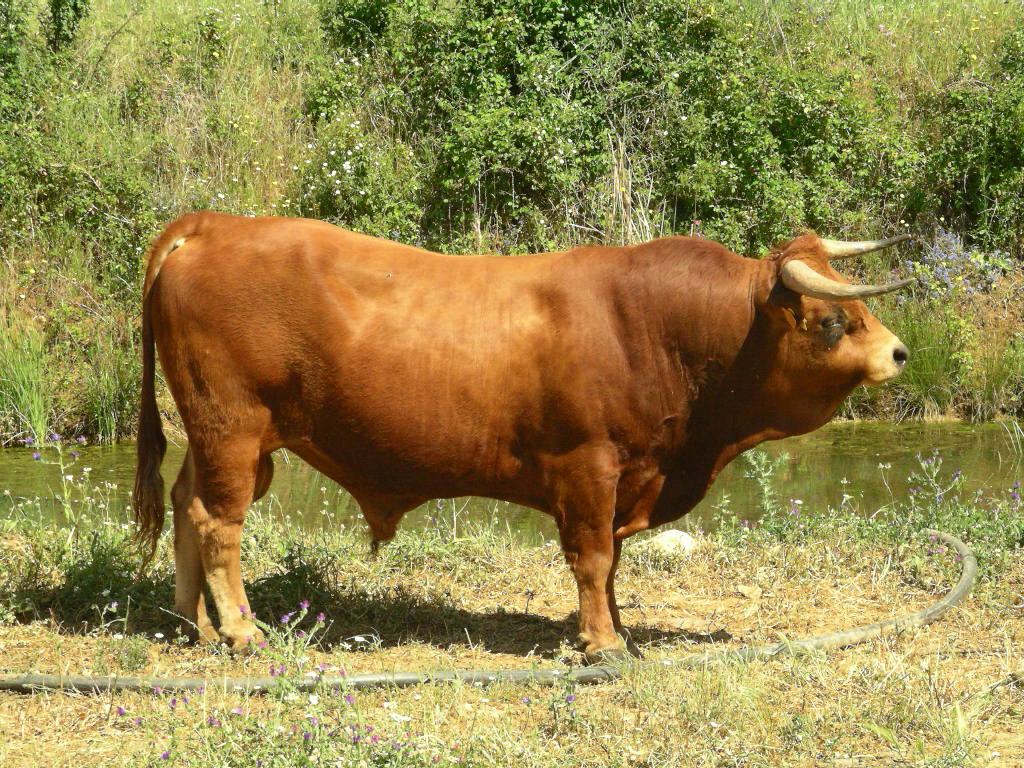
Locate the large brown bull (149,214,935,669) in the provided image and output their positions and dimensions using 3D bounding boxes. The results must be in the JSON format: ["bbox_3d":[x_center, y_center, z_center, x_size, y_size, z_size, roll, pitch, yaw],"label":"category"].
[{"bbox_3d":[0.036,0.173,13.600,2.660,1.520,0.740,0,5,2],"label":"large brown bull"}]

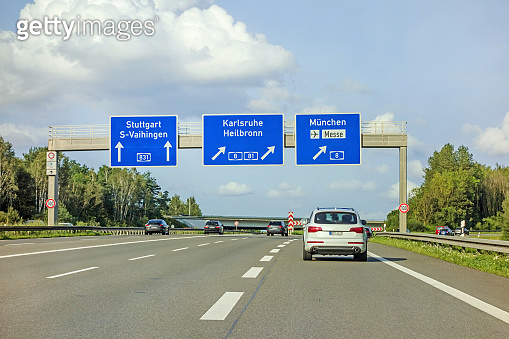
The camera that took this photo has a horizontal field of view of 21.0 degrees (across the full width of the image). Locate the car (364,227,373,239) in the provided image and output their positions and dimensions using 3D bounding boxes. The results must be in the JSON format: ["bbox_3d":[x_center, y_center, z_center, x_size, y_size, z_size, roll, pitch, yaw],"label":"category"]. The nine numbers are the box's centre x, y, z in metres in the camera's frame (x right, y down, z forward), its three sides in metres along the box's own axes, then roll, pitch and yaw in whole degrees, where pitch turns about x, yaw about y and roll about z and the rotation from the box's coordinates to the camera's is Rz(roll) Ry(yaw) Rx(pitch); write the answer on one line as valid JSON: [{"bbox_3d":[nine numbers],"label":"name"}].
[{"bbox_3d":[12.830,7.420,160.200,1.800,1.460,4.500,-1,-2,10],"label":"car"}]

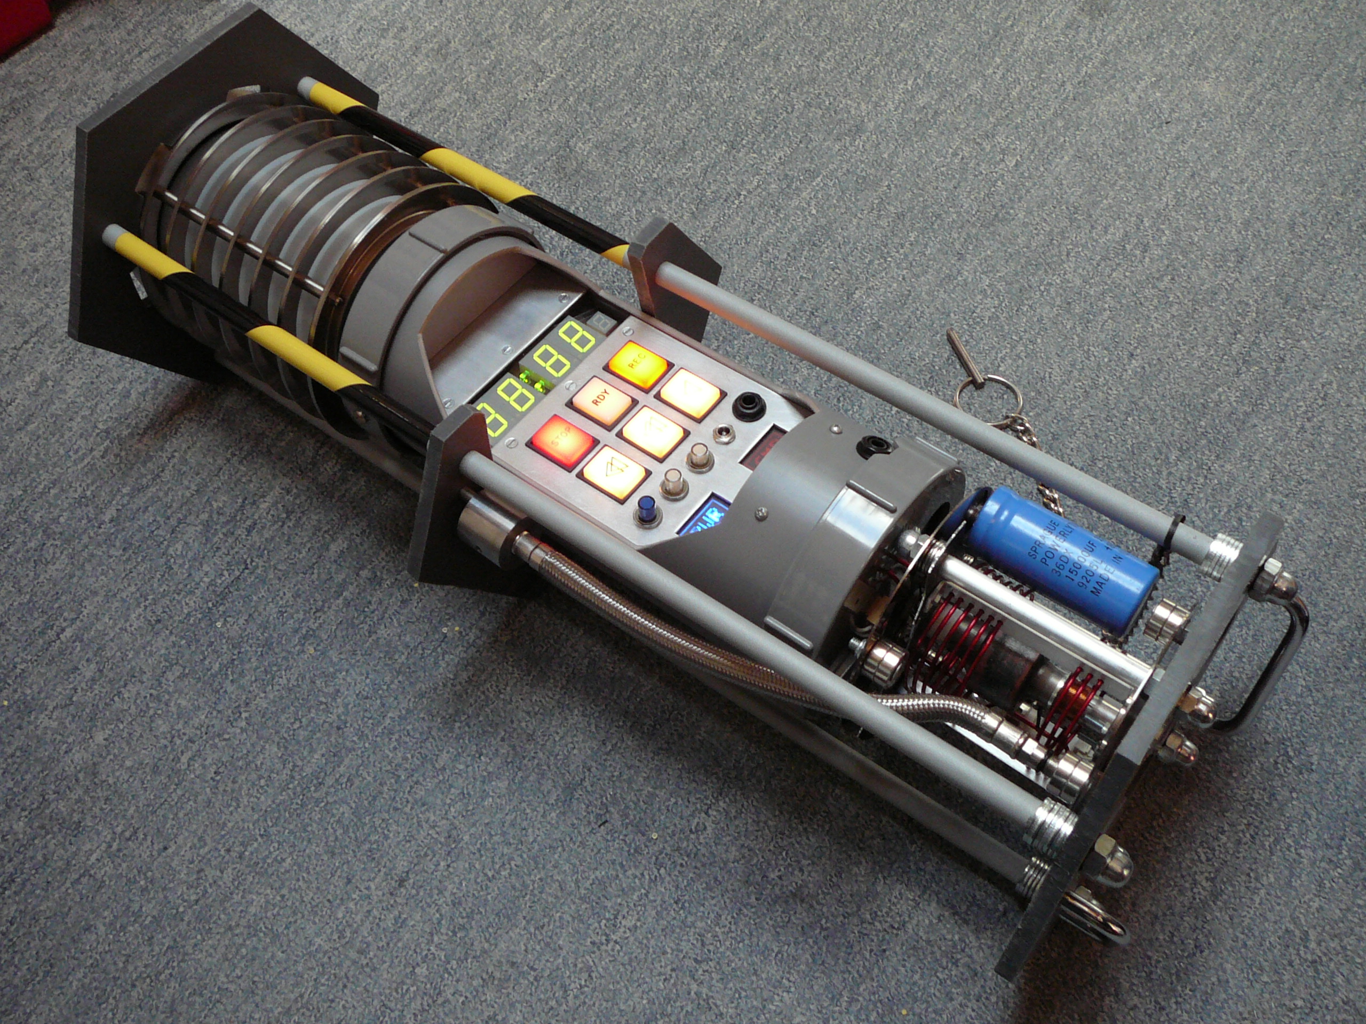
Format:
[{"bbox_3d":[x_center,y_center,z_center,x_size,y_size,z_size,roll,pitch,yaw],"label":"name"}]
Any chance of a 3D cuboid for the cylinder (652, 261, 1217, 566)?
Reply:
[{"bbox_3d":[0.109,-0.053,0.658,0.298,0.013,0.013,31,64,22],"label":"cylinder"}]

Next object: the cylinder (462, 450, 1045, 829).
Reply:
[{"bbox_3d":[0.019,0.049,0.597,0.298,0.013,0.013,31,64,22],"label":"cylinder"}]

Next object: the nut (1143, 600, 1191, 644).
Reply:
[{"bbox_3d":[0.173,0.040,0.496,0.010,0.015,0.015,31,64,23],"label":"nut"}]

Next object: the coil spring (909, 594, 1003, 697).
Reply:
[{"bbox_3d":[0.125,0.061,0.634,0.029,0.042,0.042,31,64,22],"label":"coil spring"}]

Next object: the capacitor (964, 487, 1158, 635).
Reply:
[{"bbox_3d":[0.172,0.022,0.629,0.079,0.035,0.035,31,64,22],"label":"capacitor"}]

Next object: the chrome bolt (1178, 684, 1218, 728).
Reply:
[{"bbox_3d":[0.205,0.078,0.553,0.015,0.014,0.014,31,64,22],"label":"chrome bolt"}]

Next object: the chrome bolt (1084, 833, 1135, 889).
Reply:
[{"bbox_3d":[0.163,0.134,0.528,0.017,0.017,0.017,31,64,22],"label":"chrome bolt"}]

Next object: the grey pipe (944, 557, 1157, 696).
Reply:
[{"bbox_3d":[0.122,0.036,0.478,0.080,0.008,0.008,31,64,23],"label":"grey pipe"}]

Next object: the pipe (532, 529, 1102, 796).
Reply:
[{"bbox_3d":[0.033,0.053,0.512,0.237,0.015,0.034,21,93,23],"label":"pipe"}]

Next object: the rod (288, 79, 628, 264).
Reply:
[{"bbox_3d":[-0.100,-0.158,0.635,0.215,0.010,0.010,31,64,23],"label":"rod"}]

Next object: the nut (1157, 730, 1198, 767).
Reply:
[{"bbox_3d":[0.177,0.085,0.493,0.012,0.011,0.011,31,64,23],"label":"nut"}]

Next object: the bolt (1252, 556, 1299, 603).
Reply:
[{"bbox_3d":[0.207,0.026,0.484,0.015,0.015,0.015,31,64,23],"label":"bolt"}]

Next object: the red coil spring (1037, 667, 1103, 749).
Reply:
[{"bbox_3d":[0.171,0.088,0.611,0.014,0.037,0.037,31,64,22],"label":"red coil spring"}]

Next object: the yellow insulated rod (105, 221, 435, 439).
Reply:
[{"bbox_3d":[-0.175,-0.075,0.587,0.214,0.010,0.010,31,64,23],"label":"yellow insulated rod"}]

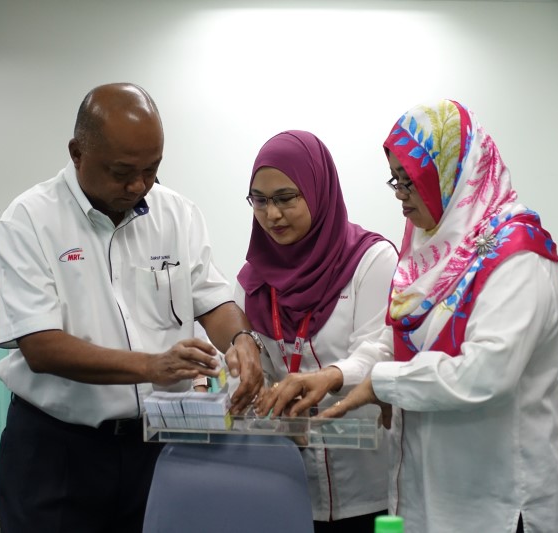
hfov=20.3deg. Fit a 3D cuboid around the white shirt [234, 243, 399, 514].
[{"bbox_3d":[0.082,0.242,3.300,0.450,0.600,0.330,1,2,24],"label":"white shirt"}]

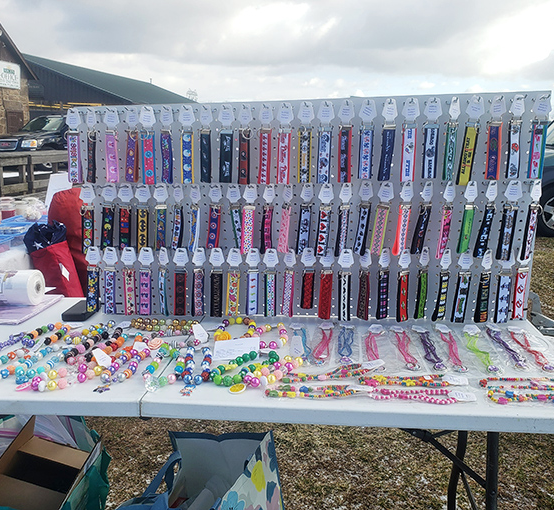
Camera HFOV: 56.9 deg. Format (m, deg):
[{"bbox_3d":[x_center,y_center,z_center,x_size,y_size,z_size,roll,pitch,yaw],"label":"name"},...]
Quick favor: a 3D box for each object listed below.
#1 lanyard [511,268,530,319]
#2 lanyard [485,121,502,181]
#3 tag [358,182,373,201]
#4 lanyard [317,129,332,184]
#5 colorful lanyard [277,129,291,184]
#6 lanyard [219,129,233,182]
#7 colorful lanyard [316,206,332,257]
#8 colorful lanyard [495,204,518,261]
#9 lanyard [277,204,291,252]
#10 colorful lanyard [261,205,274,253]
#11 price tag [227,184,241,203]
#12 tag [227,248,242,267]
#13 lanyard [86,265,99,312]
[{"bbox_3d":[0.649,0.103,1.359,0.034,0.144,0.012,1,13,7],"label":"lanyard"},{"bbox_3d":[0.519,-0.249,1.225,0.031,0.140,0.015,2,15,15],"label":"lanyard"},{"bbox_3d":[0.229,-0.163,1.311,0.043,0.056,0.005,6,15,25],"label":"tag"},{"bbox_3d":[0.121,-0.250,1.298,0.032,0.143,0.014,3,14,5],"label":"lanyard"},{"bbox_3d":[0.019,-0.253,1.321,0.034,0.141,0.012,3,15,3],"label":"colorful lanyard"},{"bbox_3d":[-0.131,-0.256,1.330,0.032,0.141,0.014,2,14,-2],"label":"lanyard"},{"bbox_3d":[0.125,-0.061,1.370,0.034,0.143,0.012,4,14,2],"label":"colorful lanyard"},{"bbox_3d":[0.582,-0.056,1.292,0.033,0.144,0.012,6,15,15],"label":"colorful lanyard"},{"bbox_3d":[0.023,-0.070,1.378,0.034,0.133,0.014,5,14,7],"label":"lanyard"},{"bbox_3d":[-0.026,-0.068,1.373,0.032,0.135,0.012,-5,17,-32],"label":"colorful lanyard"},{"bbox_3d":[-0.115,-0.164,1.367,0.044,0.055,0.005,3,13,12],"label":"price tag"},{"bbox_3d":[-0.120,0.008,1.431,0.043,0.053,0.005,2,14,2],"label":"tag"},{"bbox_3d":[-0.540,0.101,1.499,0.033,0.146,0.011,3,15,-12],"label":"lanyard"}]

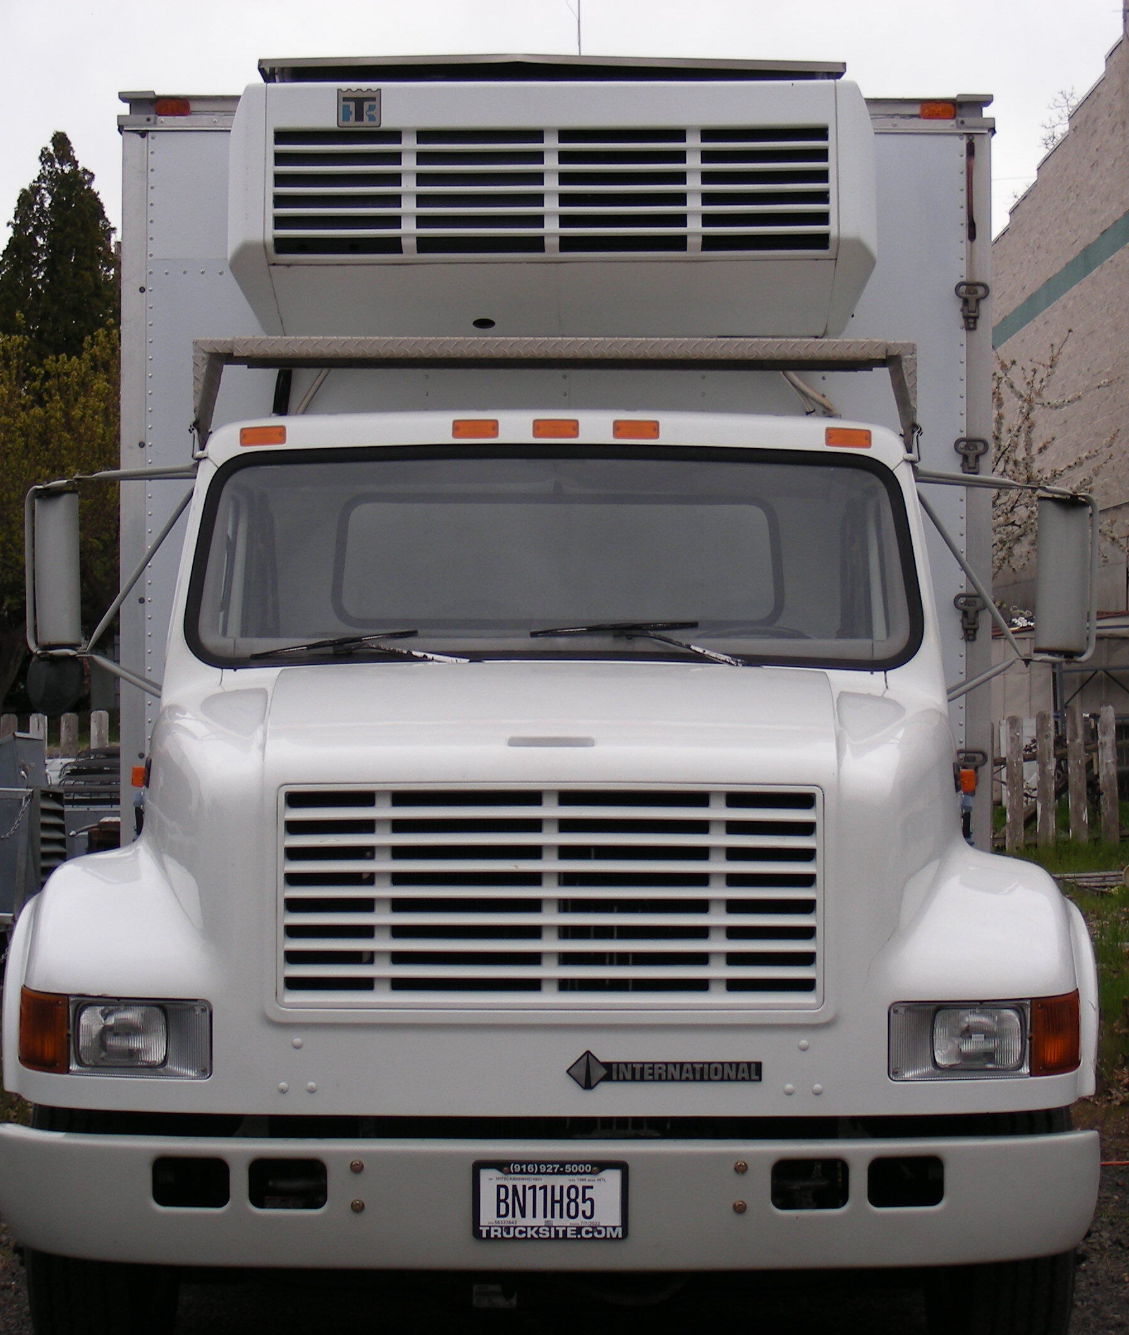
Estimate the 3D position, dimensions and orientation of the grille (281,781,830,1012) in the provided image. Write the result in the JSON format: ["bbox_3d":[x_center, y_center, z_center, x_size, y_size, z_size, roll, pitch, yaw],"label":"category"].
[{"bbox_3d":[-0.029,0.477,5.660,1.130,0.465,0.110,0,0,0],"label":"grille"}]

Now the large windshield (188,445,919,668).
[{"bbox_3d":[-0.025,-0.288,7.020,1.880,0.600,0.420,0,0,0],"label":"large windshield"}]

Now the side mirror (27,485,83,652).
[{"bbox_3d":[-1.326,-0.259,7.100,0.185,0.430,0.100,0,0,22],"label":"side mirror"}]

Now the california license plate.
[{"bbox_3d":[-0.027,1.069,5.470,0.312,0.160,0.020,0,0,0],"label":"california license plate"}]

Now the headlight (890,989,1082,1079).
[{"bbox_3d":[0.885,0.772,5.720,0.420,0.178,0.170,0,0,0],"label":"headlight"}]

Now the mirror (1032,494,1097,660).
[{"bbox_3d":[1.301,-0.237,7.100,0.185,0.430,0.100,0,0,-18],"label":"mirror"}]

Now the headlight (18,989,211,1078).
[{"bbox_3d":[-0.946,0.768,5.720,0.425,0.178,0.170,0,0,0],"label":"headlight"}]

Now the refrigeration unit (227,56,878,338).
[{"bbox_3d":[-0.034,-1.343,7.850,1.870,0.720,0.520,0,0,0],"label":"refrigeration unit"}]

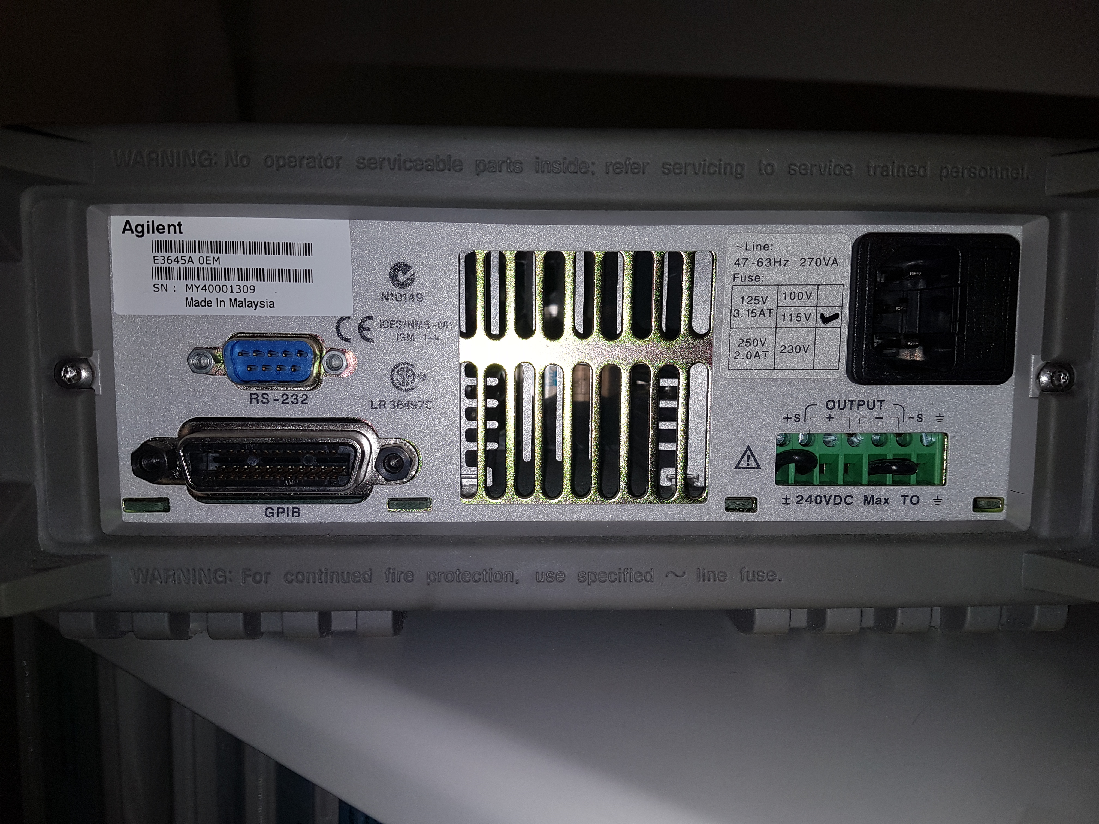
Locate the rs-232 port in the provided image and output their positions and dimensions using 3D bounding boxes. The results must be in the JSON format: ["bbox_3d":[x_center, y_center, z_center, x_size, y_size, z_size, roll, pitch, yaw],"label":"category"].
[{"bbox_3d":[-0.053,-0.010,0.159,0.031,0.012,0.008,0,5,-2],"label":"rs-232 port"}]

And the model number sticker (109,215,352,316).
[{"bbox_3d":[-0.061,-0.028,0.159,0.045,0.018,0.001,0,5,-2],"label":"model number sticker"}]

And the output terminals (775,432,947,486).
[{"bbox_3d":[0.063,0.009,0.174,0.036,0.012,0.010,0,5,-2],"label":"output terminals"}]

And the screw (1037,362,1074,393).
[{"bbox_3d":[0.099,-0.007,0.161,0.006,0.006,0.004,0,5,-2],"label":"screw"}]

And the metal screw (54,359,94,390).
[{"bbox_3d":[-0.089,-0.007,0.155,0.006,0.006,0.004,0,5,-2],"label":"metal screw"}]

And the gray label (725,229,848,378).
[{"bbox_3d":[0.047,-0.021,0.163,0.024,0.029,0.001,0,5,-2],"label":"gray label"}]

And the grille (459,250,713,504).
[{"bbox_3d":[0.007,-0.006,0.164,0.050,0.050,0.002,0,5,-2],"label":"grille"}]

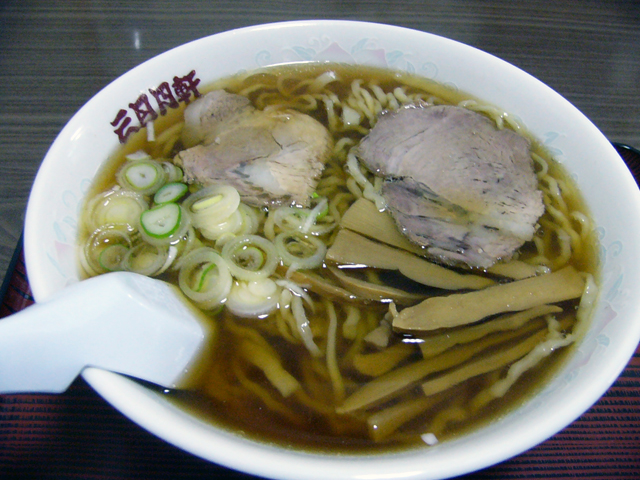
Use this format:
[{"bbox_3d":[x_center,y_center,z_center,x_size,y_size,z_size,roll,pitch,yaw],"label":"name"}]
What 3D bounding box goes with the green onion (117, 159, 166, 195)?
[{"bbox_3d":[-0.068,-0.024,0.246,0.018,0.004,0.016,1,50,-1],"label":"green onion"}]

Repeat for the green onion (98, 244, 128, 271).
[{"bbox_3d":[-0.071,0.006,0.224,0.011,0.003,0.011,1,50,-1],"label":"green onion"}]

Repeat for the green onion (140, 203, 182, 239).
[{"bbox_3d":[-0.056,-0.007,0.230,0.014,0.003,0.015,1,50,-1],"label":"green onion"}]

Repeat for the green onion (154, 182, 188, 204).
[{"bbox_3d":[-0.055,-0.017,0.238,0.012,0.003,0.009,-20,44,-5],"label":"green onion"}]

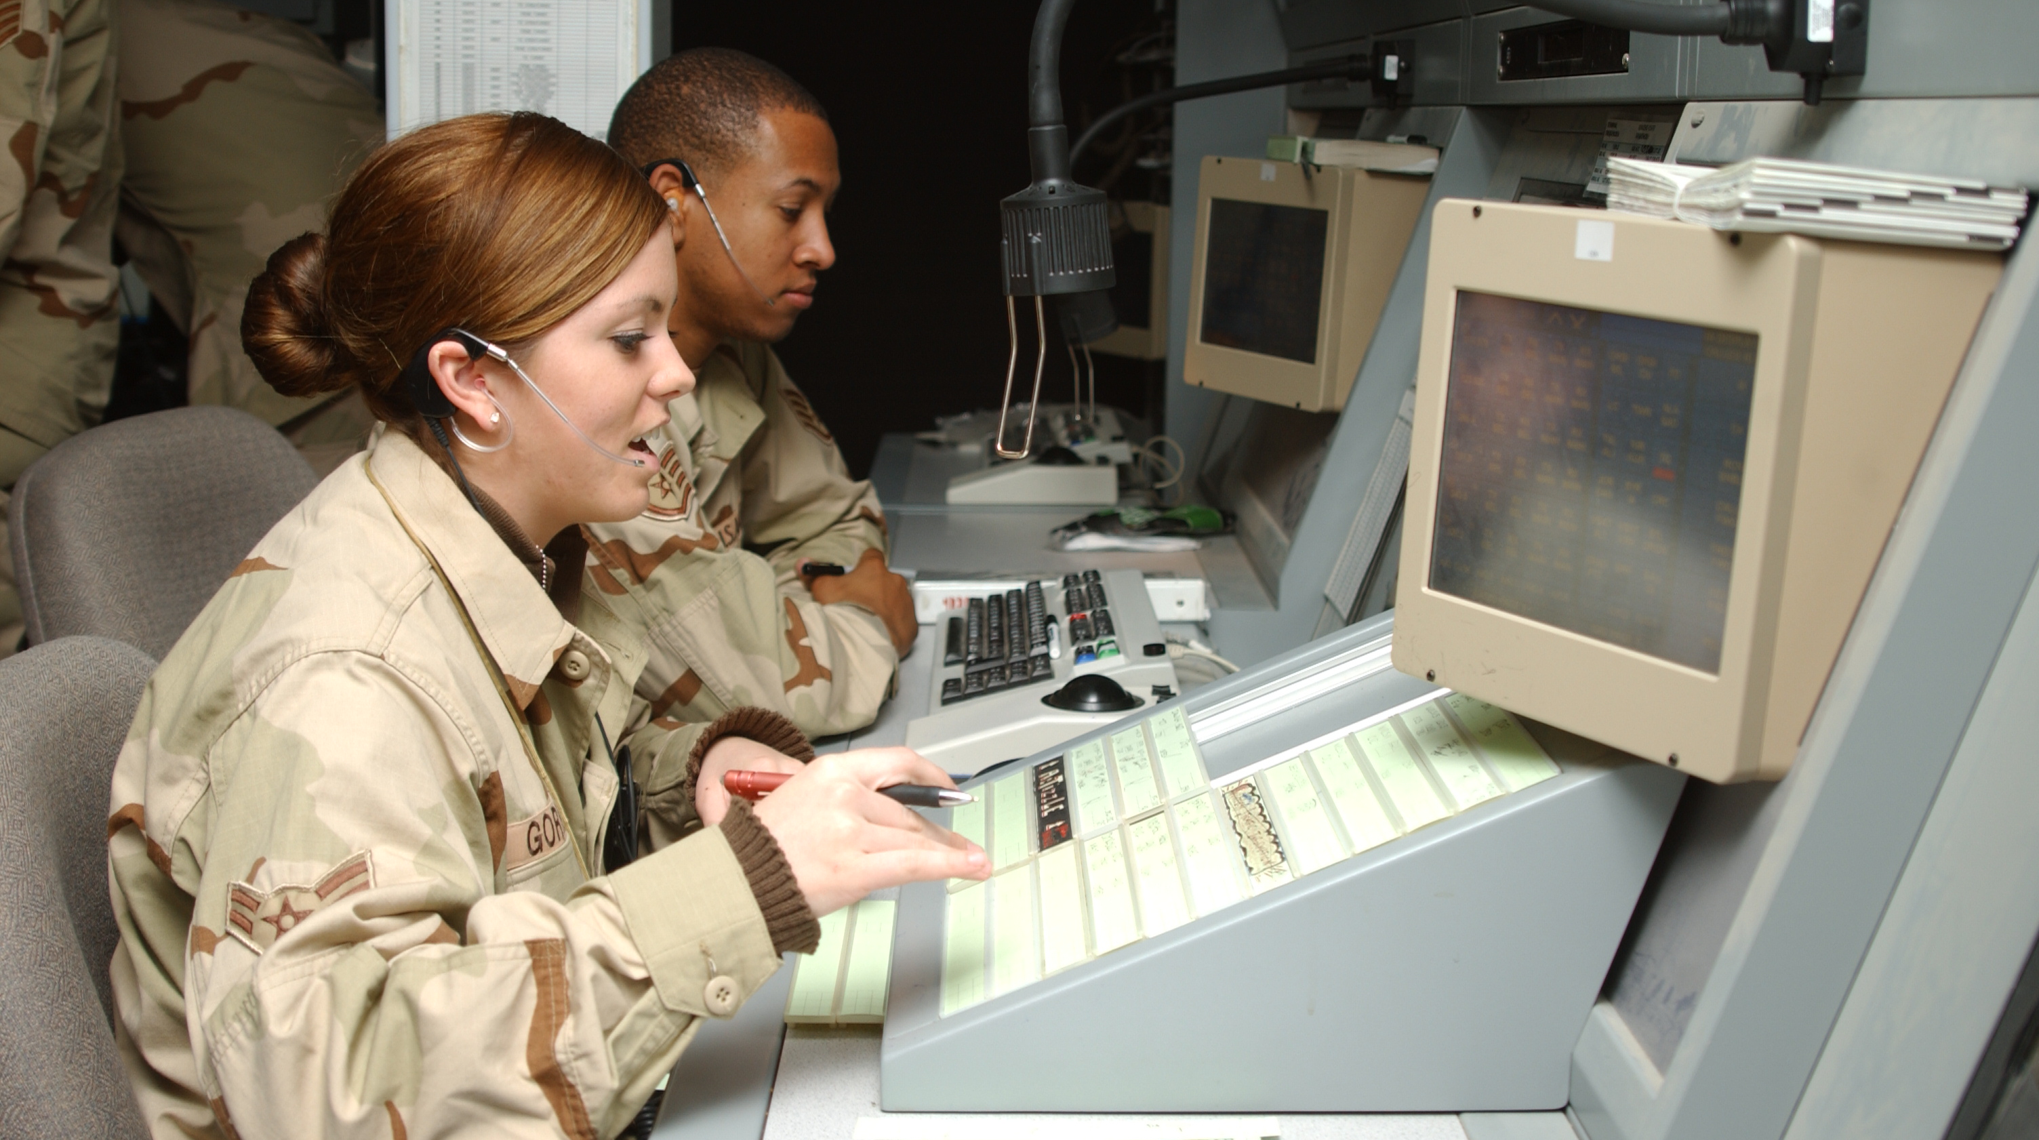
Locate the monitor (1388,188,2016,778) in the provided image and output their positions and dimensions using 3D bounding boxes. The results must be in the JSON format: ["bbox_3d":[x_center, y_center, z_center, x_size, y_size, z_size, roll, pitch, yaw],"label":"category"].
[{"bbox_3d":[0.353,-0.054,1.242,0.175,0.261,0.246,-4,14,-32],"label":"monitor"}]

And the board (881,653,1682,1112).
[{"bbox_3d":[0.130,0.147,1.435,0.405,0.183,0.467,0,11,-1],"label":"board"}]

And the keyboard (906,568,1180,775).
[{"bbox_3d":[0.023,0.074,2.080,0.227,0.081,0.534,0,11,-1],"label":"keyboard"}]

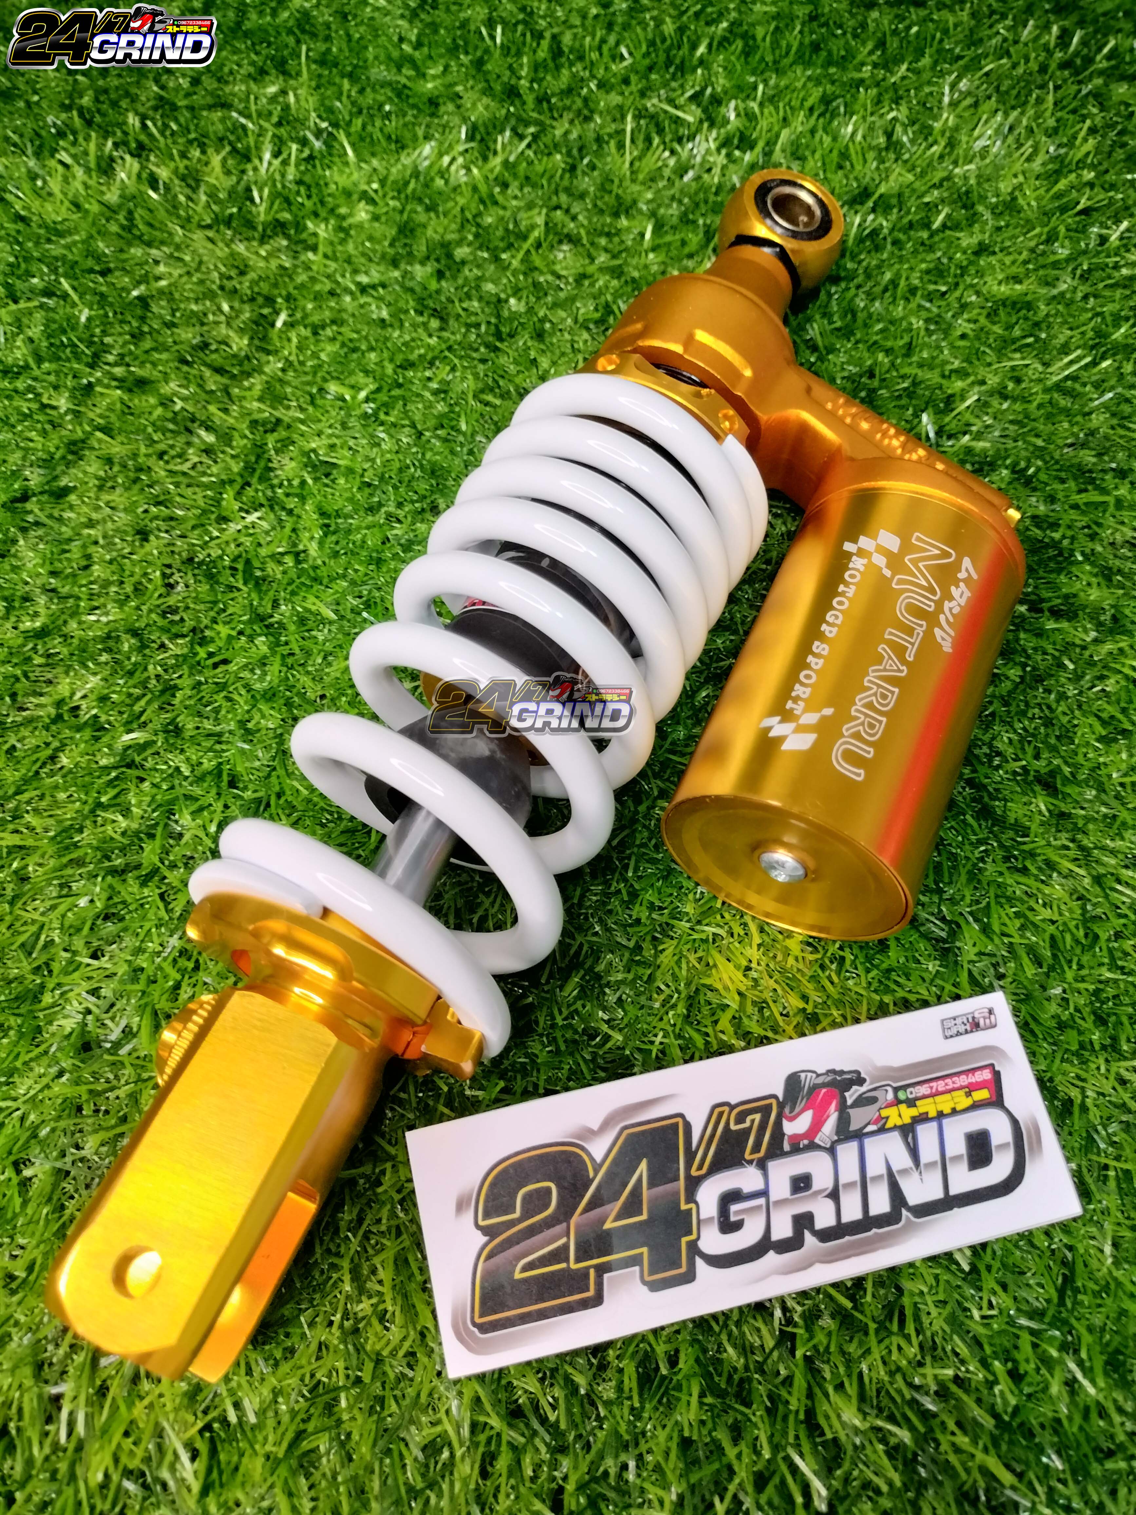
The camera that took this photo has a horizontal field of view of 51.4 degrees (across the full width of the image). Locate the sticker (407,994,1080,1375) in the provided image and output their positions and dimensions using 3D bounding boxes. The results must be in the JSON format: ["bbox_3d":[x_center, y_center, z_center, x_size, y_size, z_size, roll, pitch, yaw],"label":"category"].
[{"bbox_3d":[0.037,0.087,0.248,0.134,0.002,0.047,-12,70,-6],"label":"sticker"}]

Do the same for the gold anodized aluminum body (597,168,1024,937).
[{"bbox_3d":[0.053,-0.063,0.281,0.118,0.057,0.184,23,64,11],"label":"gold anodized aluminum body"}]

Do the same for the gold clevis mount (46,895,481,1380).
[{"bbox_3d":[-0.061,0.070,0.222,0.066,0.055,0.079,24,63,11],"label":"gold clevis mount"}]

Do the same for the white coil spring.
[{"bbox_3d":[-0.010,-0.017,0.250,0.065,0.065,0.147,23,64,11],"label":"white coil spring"}]

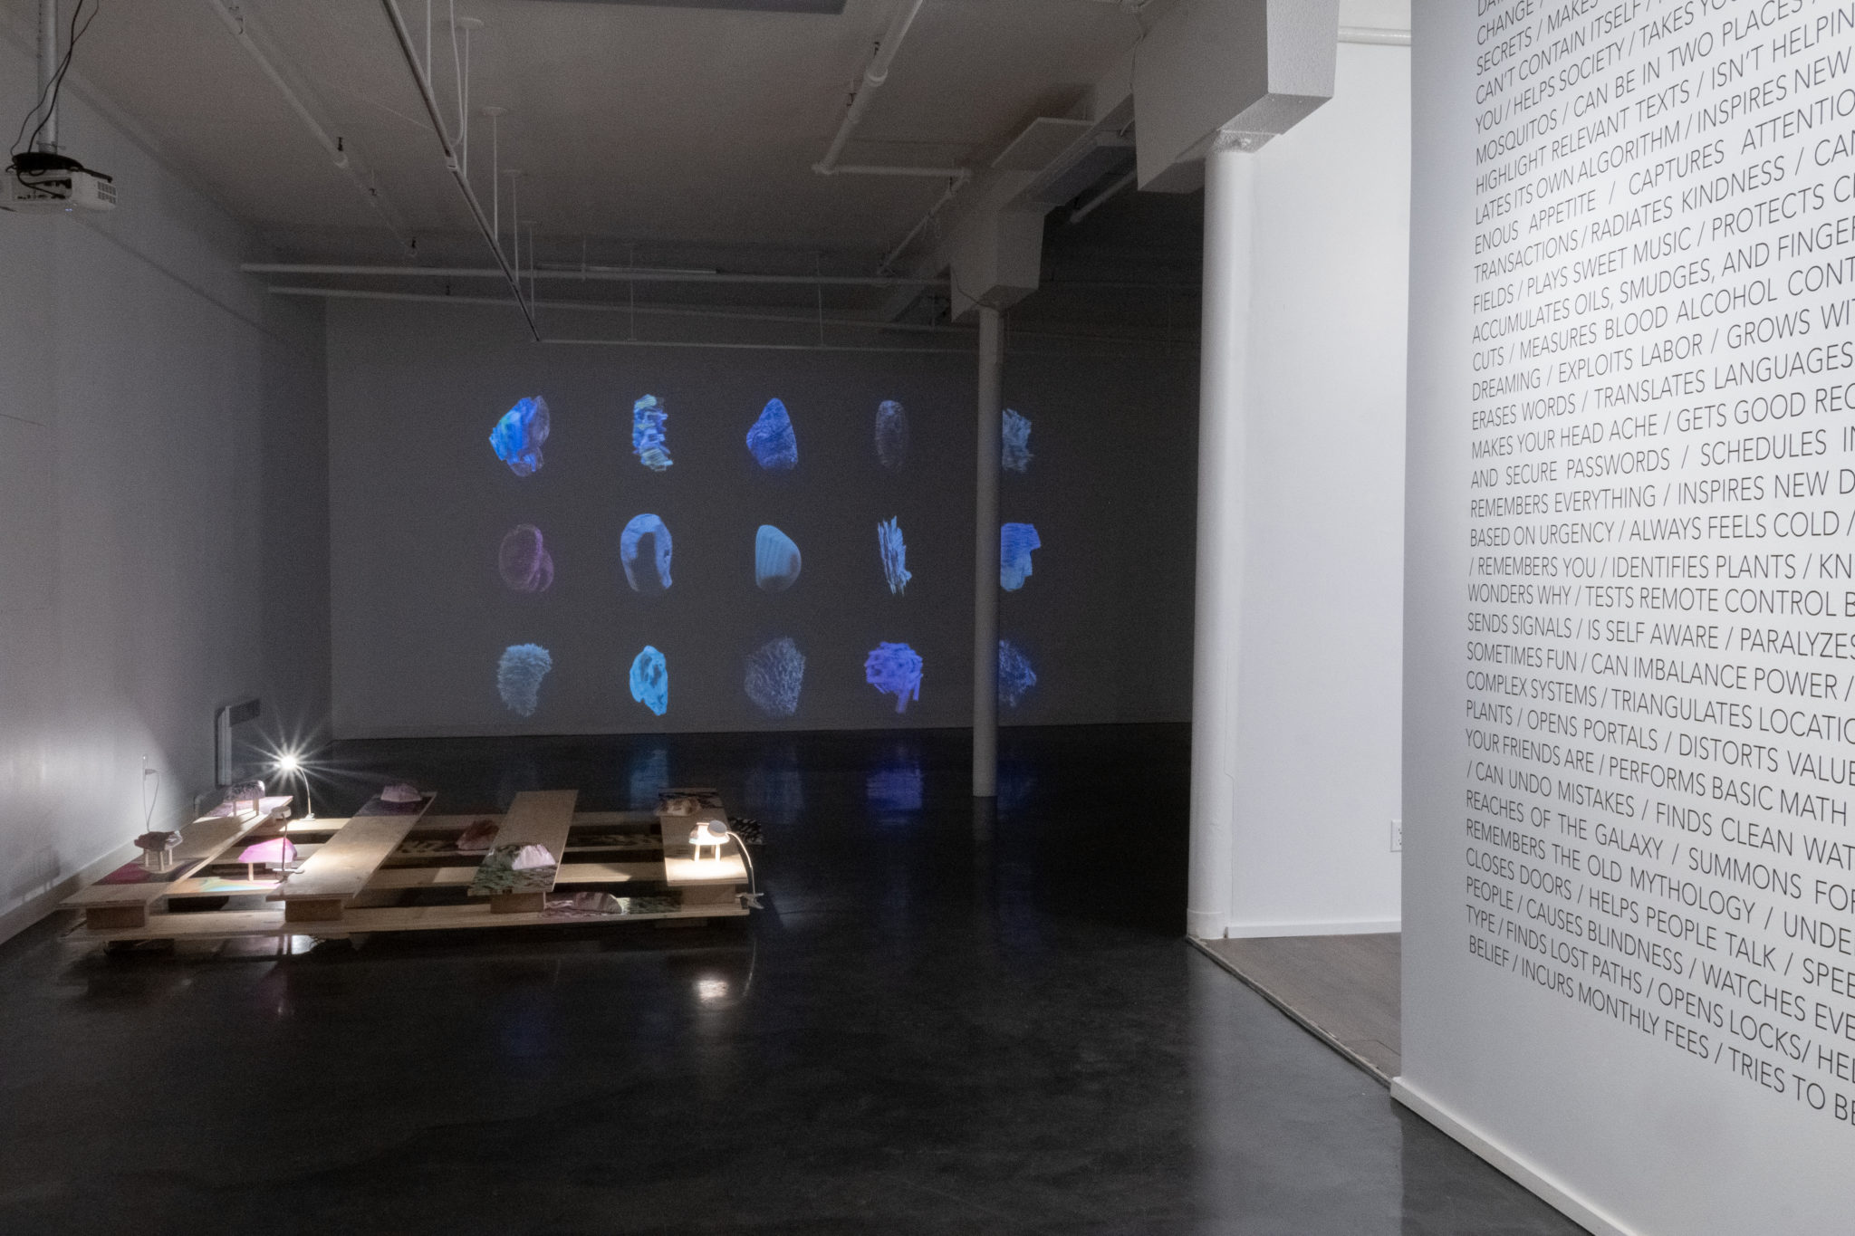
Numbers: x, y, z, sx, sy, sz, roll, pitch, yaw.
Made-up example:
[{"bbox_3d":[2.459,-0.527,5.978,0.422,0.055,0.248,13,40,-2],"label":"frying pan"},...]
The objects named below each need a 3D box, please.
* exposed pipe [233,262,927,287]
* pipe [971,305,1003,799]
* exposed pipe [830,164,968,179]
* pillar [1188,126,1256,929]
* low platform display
[{"bbox_3d":[-1.933,-2.076,9.351,4.167,0.046,0.046,-1,3,-11],"label":"exposed pipe"},{"bbox_3d":[0.345,-0.362,8.871,0.140,2.783,0.140,0,3,-11],"label":"pipe"},{"bbox_3d":[-0.129,-2.074,7.173,0.650,0.042,0.042,0,3,-8],"label":"exposed pipe"},{"bbox_3d":[1.069,-0.247,5.652,0.165,2.869,0.165,0,3,-11],"label":"pillar"},{"bbox_3d":[-2.045,1.032,6.699,2.380,0.199,2.292,0,3,-11],"label":"low platform display"}]

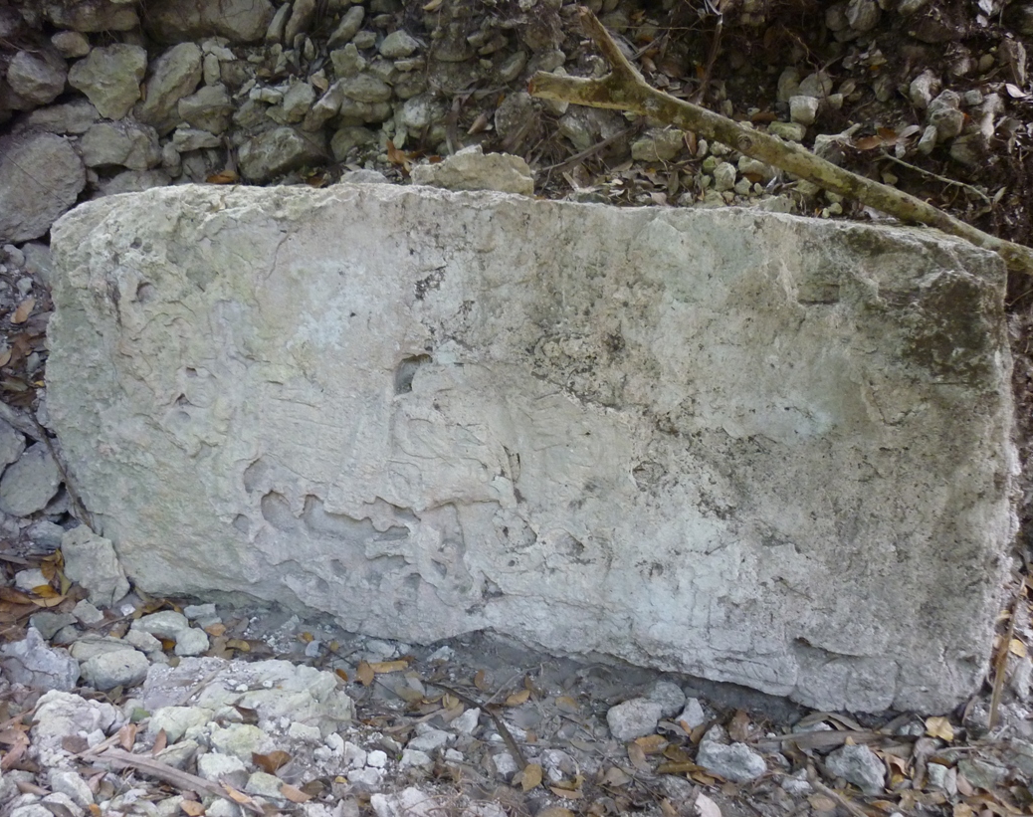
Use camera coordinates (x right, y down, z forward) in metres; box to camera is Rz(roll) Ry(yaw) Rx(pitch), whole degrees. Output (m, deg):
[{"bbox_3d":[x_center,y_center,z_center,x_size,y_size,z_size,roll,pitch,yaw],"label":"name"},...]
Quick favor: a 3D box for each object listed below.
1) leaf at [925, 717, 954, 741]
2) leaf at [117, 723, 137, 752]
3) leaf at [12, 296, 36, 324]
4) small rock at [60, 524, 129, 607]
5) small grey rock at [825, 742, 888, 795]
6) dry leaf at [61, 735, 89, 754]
[{"bbox_3d":[0.794,0.602,1.950,0.052,0.014,0.040,16,52,13],"label":"leaf"},{"bbox_3d":[-0.638,0.545,1.719,0.027,0.022,0.056,-6,31,-14],"label":"leaf"},{"bbox_3d":[-1.188,-0.235,2.500,0.036,0.010,0.072,29,64,15],"label":"leaf"},{"bbox_3d":[-0.893,0.333,2.200,0.140,0.140,0.110,-11,31,-23],"label":"small rock"},{"bbox_3d":[0.599,0.635,1.835,0.100,0.066,0.072,13,28,25],"label":"small grey rock"},{"bbox_3d":[-0.807,0.616,1.900,0.052,0.012,0.029,16,43,2],"label":"dry leaf"}]

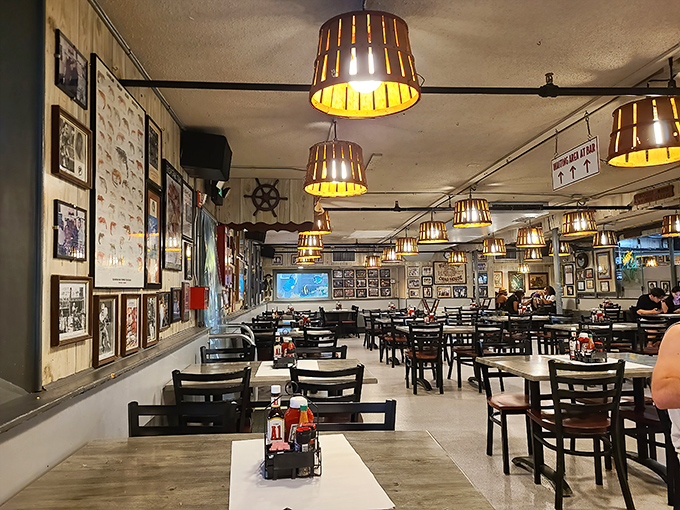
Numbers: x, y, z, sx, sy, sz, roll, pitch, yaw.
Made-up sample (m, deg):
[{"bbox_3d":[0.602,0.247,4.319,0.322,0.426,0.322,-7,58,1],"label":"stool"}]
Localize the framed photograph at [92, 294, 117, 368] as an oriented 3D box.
[{"bbox_3d":[-1.154,0.368,2.523,0.027,0.325,0.268,0,-4,-5],"label":"framed photograph"}]

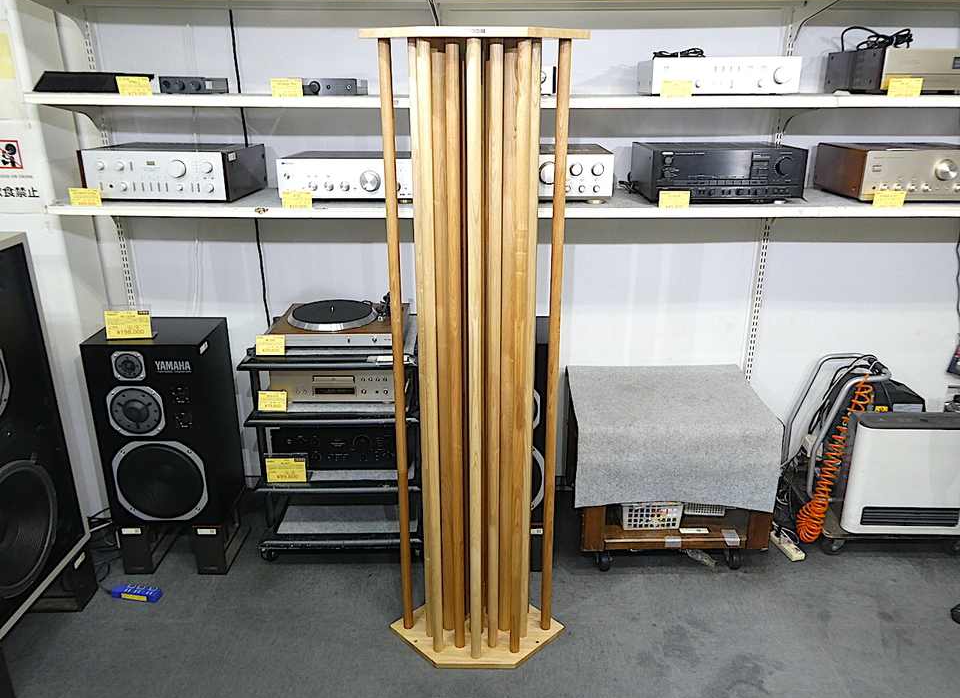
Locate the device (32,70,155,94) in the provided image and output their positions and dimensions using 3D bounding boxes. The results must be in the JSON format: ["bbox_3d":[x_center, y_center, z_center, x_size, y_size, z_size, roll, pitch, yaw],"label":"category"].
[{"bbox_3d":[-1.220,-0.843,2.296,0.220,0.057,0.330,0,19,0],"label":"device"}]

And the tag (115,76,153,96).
[{"bbox_3d":[-1.008,-0.765,2.106,0.096,0.058,0.005,1,14,2],"label":"tag"}]

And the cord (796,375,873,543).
[{"bbox_3d":[1.345,0.422,2.736,0.210,0.630,0.200,0,19,0],"label":"cord"}]

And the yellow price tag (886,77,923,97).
[{"bbox_3d":[1.255,-0.770,2.126,0.092,0.054,0.012,0,2,0],"label":"yellow price tag"}]

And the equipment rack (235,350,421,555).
[{"bbox_3d":[-0.502,0.356,2.714,0.593,0.810,0.440,0,19,0],"label":"equipment rack"}]

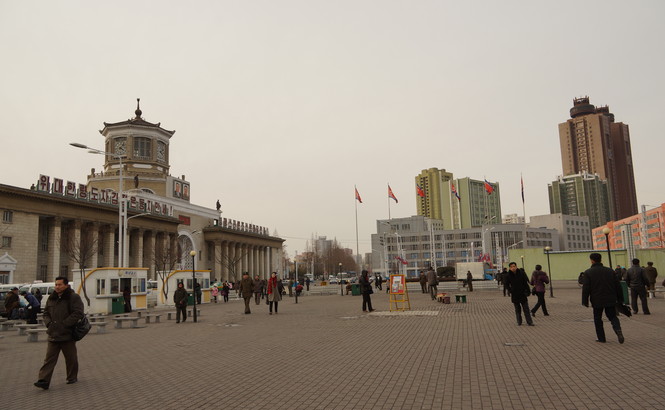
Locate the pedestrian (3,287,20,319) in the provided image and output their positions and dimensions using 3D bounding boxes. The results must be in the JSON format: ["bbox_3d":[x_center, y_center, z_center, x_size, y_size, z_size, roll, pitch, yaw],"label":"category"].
[{"bbox_3d":[-14.612,4.526,22.705,0.650,1.510,0.550,0,-8,-15],"label":"pedestrian"}]

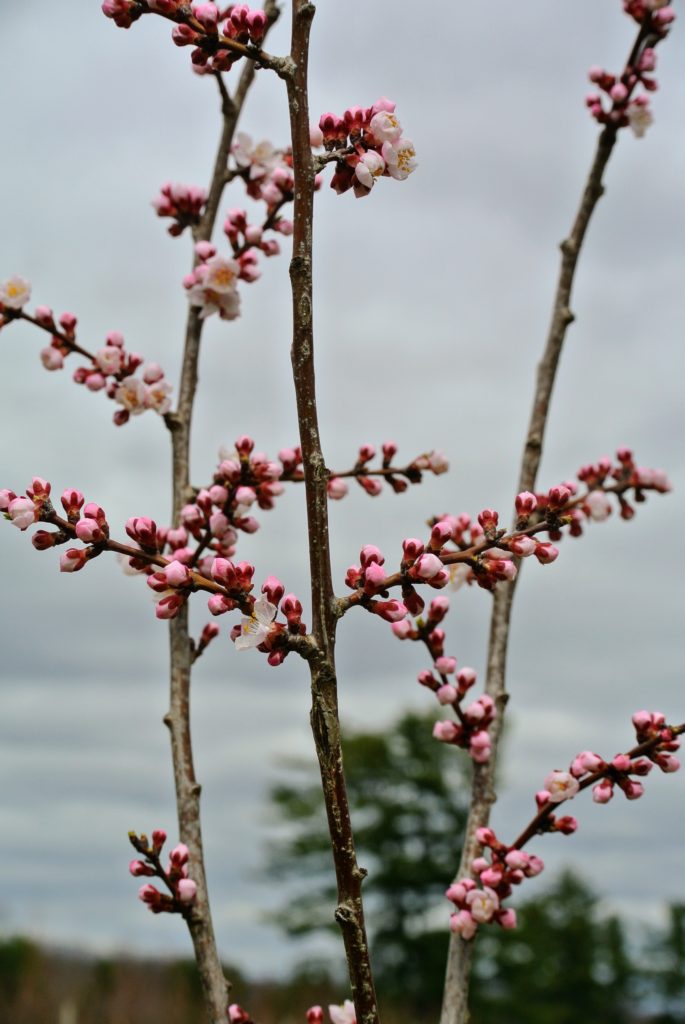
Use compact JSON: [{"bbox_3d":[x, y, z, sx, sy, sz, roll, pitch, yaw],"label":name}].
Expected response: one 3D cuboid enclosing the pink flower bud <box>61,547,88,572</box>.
[{"bbox_3d":[-0.106,0.019,1.130,0.011,0.009,0.009,-28,0,-12],"label":"pink flower bud"}]

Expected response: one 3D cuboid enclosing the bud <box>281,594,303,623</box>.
[{"bbox_3d":[-0.020,0.039,1.140,0.009,0.011,0.009,-9,6,0],"label":"bud"}]

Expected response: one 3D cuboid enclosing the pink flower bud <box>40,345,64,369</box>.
[{"bbox_3d":[-0.151,-0.080,1.480,0.011,0.011,0.013,0,24,34],"label":"pink flower bud"}]

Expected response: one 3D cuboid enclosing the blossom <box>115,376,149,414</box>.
[{"bbox_3d":[-0.099,-0.054,1.330,0.017,0.018,0.012,-1,4,6],"label":"blossom"}]

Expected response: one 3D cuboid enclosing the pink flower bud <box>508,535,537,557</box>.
[{"bbox_3d":[0.082,0.015,1.300,0.013,0.010,0.010,6,0,18],"label":"pink flower bud"}]

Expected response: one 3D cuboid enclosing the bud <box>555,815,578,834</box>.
[{"bbox_3d":[0.094,0.132,1.200,0.010,0.008,0.008,0,0,25],"label":"bud"}]

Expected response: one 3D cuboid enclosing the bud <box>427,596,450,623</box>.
[{"bbox_3d":[0.043,0.044,1.290,0.009,0.012,0.009,25,15,0],"label":"bud"}]

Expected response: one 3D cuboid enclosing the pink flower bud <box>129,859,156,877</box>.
[{"bbox_3d":[-0.090,0.160,1.280,0.011,0.007,0.007,12,0,-9],"label":"pink flower bud"}]

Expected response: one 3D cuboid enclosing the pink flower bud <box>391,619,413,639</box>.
[{"bbox_3d":[0.027,0.053,1.290,0.011,0.009,0.009,22,0,-37],"label":"pink flower bud"}]

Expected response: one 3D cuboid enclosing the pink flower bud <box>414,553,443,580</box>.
[{"bbox_3d":[0.034,0.022,1.130,0.010,0.010,0.011,17,-29,-35],"label":"pink flower bud"}]

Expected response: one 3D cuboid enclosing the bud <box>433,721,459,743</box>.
[{"bbox_3d":[0.052,0.110,1.430,0.013,0.011,0.011,6,0,-24],"label":"bud"}]

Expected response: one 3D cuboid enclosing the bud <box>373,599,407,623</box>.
[{"bbox_3d":[0.020,0.041,1.190,0.014,0.009,0.009,25,0,15],"label":"bud"}]

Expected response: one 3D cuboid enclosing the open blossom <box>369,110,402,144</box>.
[{"bbox_3d":[0.018,-0.161,1.190,0.013,0.013,0.013,6,-23,-30],"label":"open blossom"}]

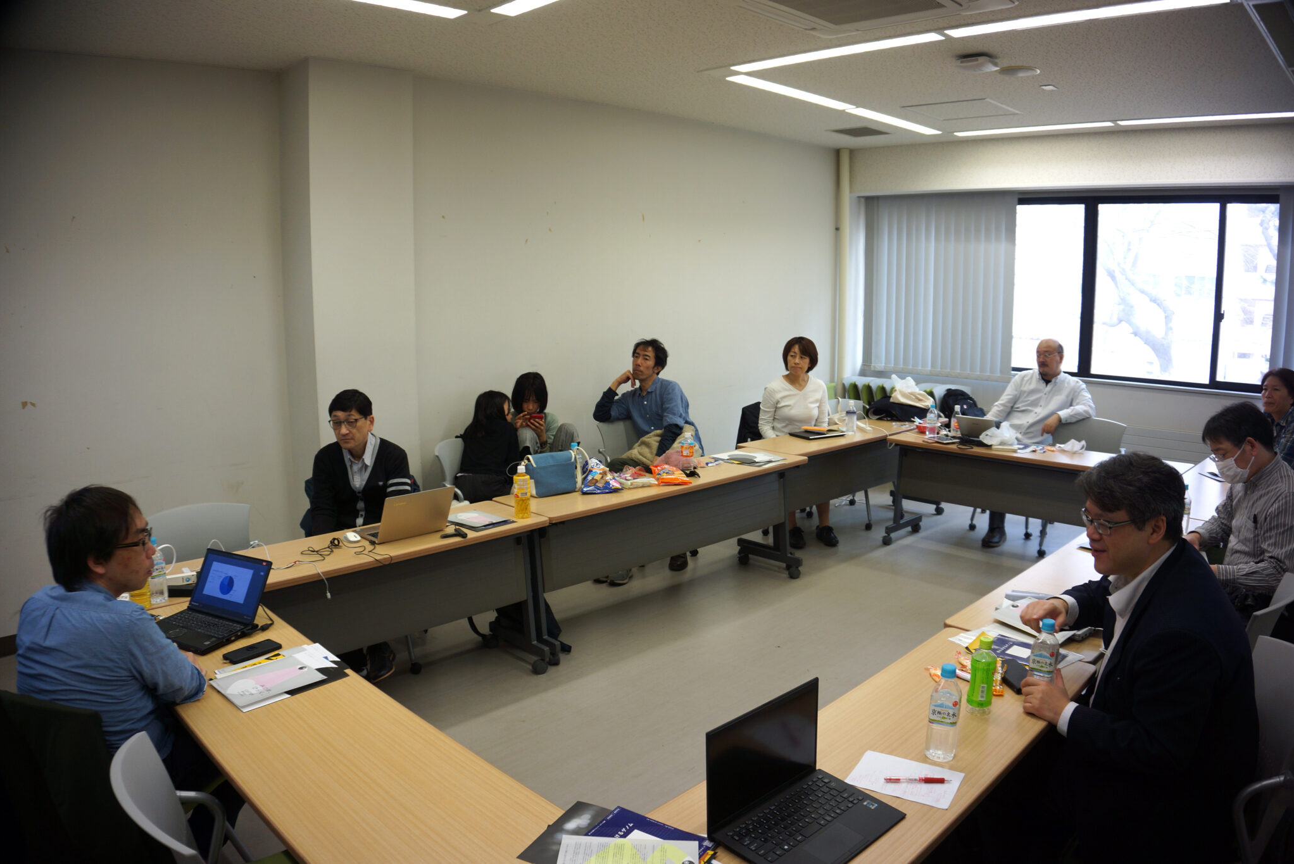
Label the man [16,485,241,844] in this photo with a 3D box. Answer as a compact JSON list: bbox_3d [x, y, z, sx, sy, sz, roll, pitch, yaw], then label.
[{"bbox_3d":[-1.234,0.687,2.090,0.520,1.230,0.750,2,10,10],"label":"man"}]

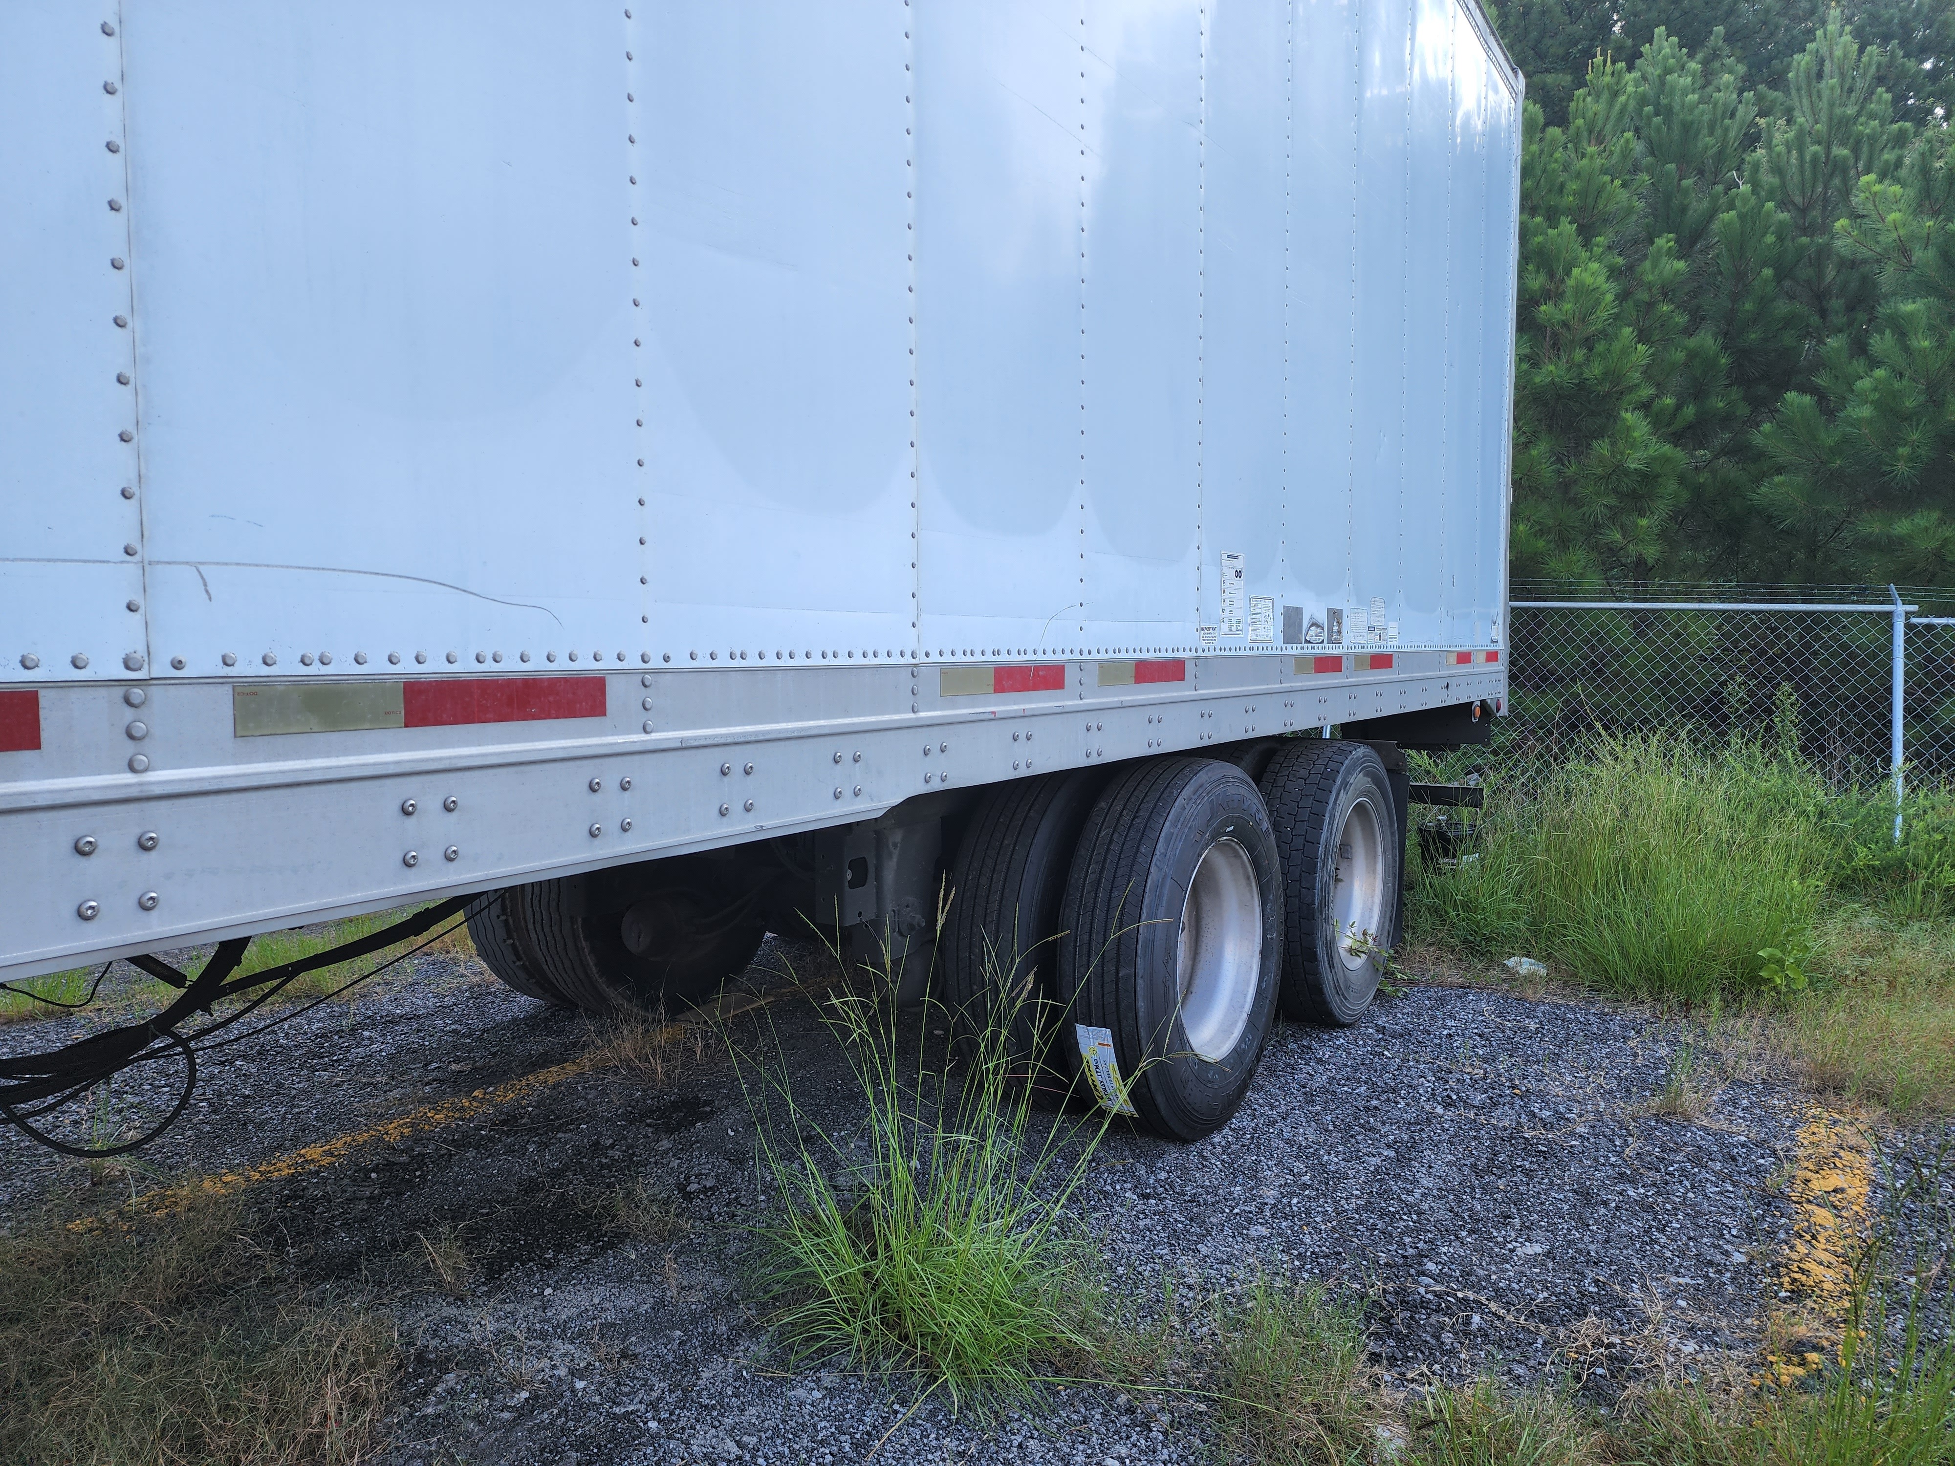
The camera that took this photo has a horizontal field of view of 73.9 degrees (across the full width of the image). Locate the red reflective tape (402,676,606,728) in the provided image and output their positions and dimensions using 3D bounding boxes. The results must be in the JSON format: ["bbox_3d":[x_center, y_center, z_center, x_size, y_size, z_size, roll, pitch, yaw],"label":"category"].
[{"bbox_3d":[-0.540,-0.038,1.515,0.004,0.050,0.279,2,4,32],"label":"red reflective tape"}]

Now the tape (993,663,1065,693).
[{"bbox_3d":[0.106,-0.105,2.532,0.004,0.050,0.279,2,4,32],"label":"tape"}]

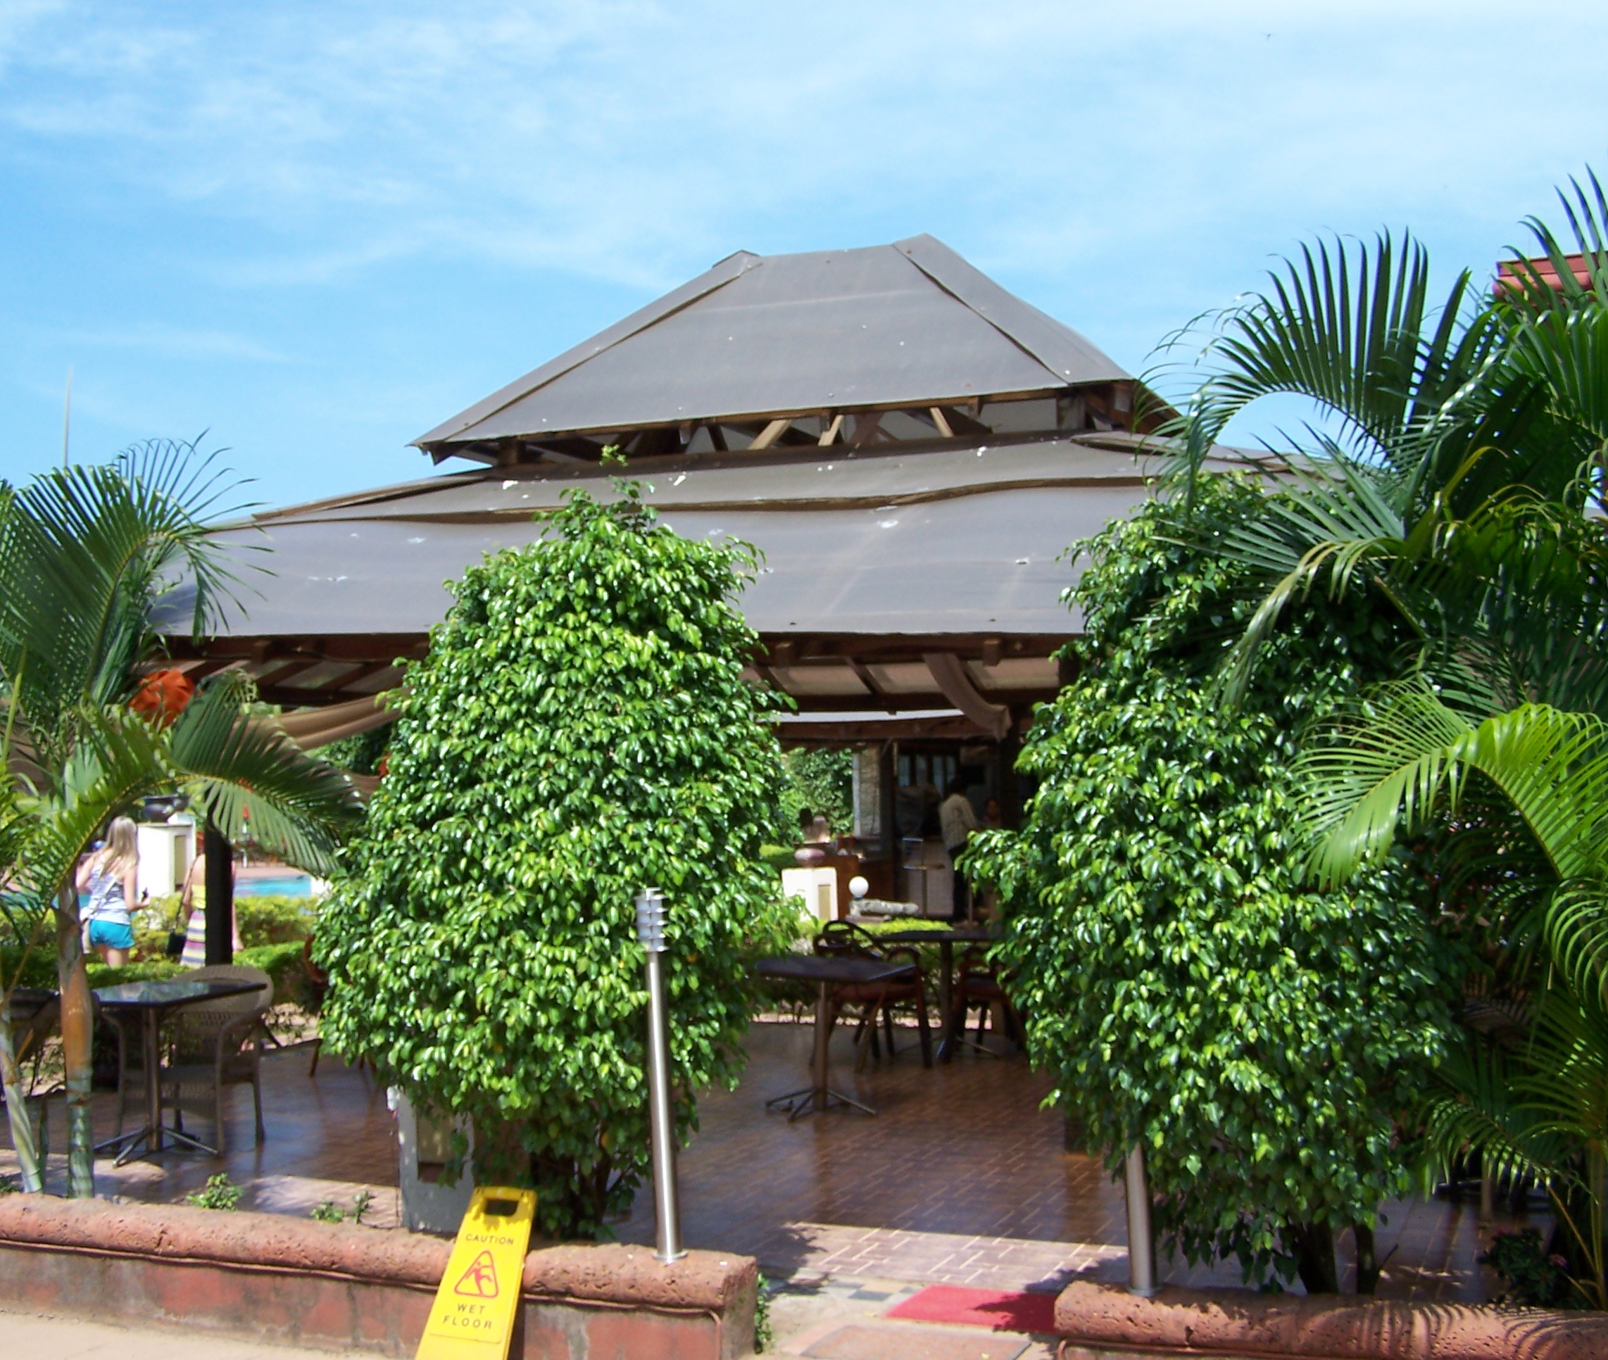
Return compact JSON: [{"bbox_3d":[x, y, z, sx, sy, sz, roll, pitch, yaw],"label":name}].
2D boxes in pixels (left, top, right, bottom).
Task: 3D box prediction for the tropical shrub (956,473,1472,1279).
[{"bbox_3d":[1.212,0.702,5.878,1.470,2.550,1.400,0,-2,0],"label":"tropical shrub"}]

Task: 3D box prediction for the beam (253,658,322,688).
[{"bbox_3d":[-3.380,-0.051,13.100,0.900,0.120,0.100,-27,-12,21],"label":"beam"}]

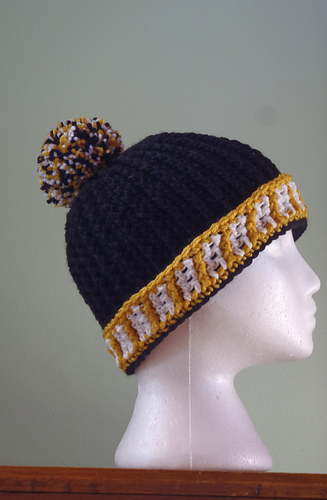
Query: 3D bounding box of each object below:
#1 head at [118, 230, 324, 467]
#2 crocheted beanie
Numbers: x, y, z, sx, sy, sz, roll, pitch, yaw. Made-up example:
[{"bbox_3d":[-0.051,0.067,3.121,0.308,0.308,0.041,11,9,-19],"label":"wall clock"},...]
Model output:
[{"bbox_3d":[0.029,0.044,1.650,0.198,0.272,0.158,0,-6,0],"label":"head"},{"bbox_3d":[-0.013,-0.035,1.658,0.202,0.196,0.172,-40,-5,-4],"label":"crocheted beanie"}]

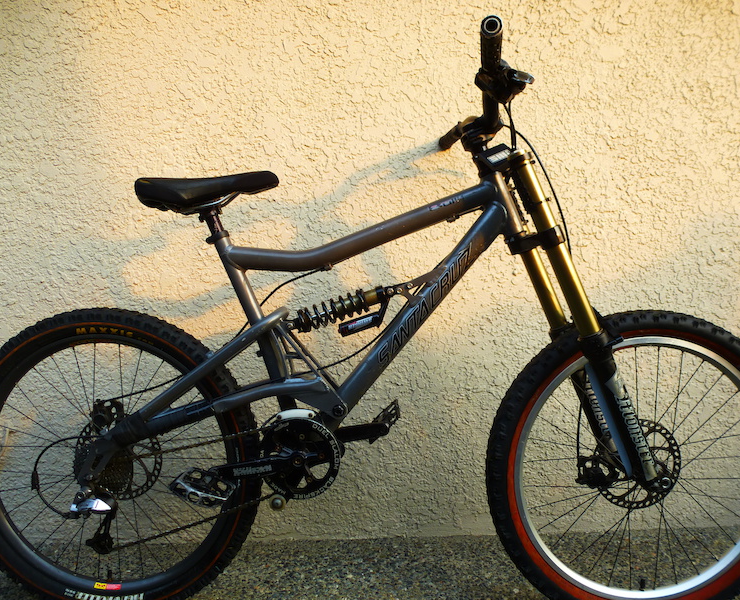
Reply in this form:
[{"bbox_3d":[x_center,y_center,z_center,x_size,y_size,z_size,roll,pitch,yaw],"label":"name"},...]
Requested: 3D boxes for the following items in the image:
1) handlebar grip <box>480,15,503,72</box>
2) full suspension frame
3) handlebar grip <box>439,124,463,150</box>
[{"bbox_3d":[0.189,-0.394,0.860,0.033,0.033,0.135,0,-2,12],"label":"handlebar grip"},{"bbox_3d":[-0.003,0.052,1.163,1.170,0.700,0.200,0,3,1],"label":"full suspension frame"},{"bbox_3d":[0.206,-0.417,1.420,0.032,0.032,0.130,0,1,-10],"label":"handlebar grip"}]

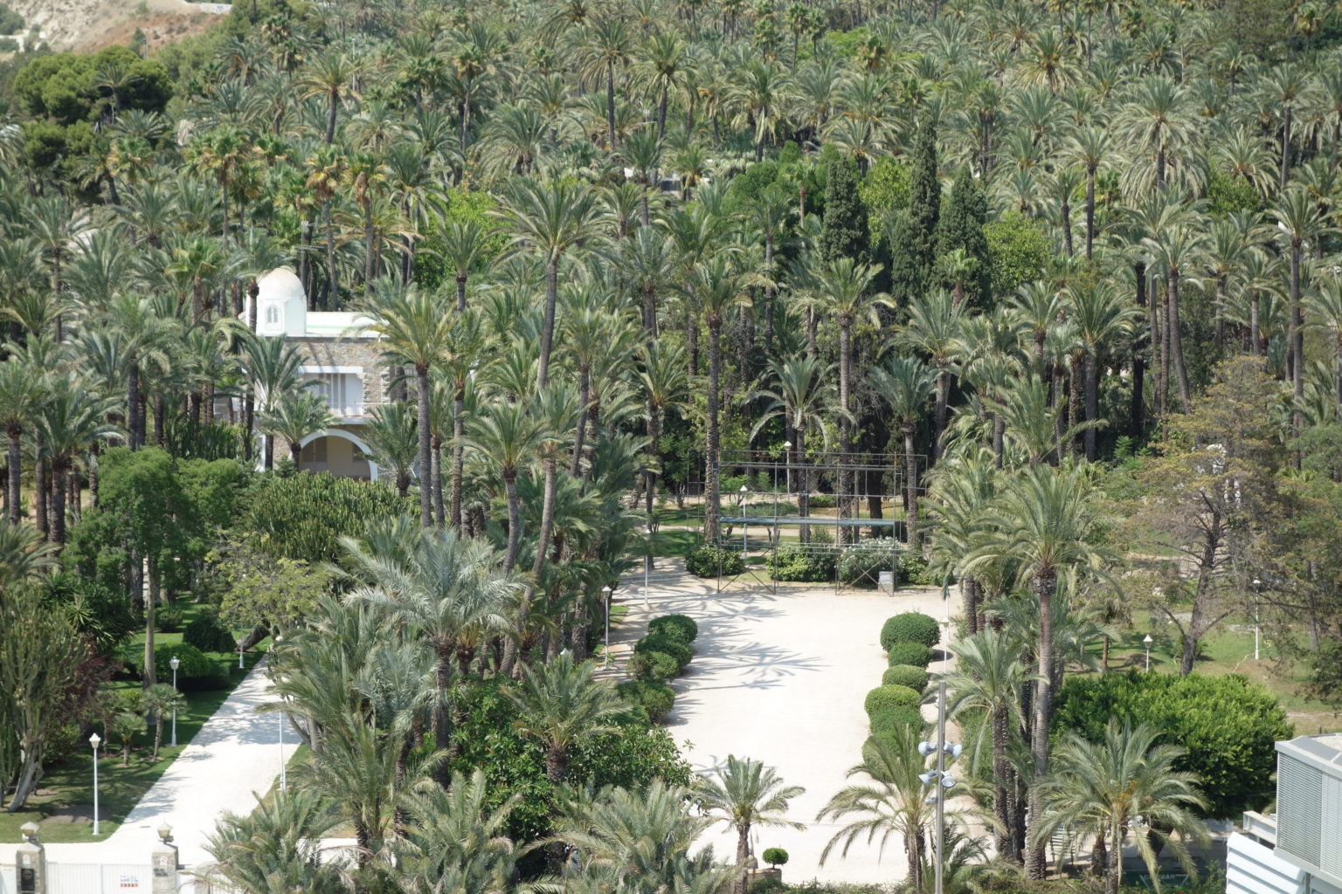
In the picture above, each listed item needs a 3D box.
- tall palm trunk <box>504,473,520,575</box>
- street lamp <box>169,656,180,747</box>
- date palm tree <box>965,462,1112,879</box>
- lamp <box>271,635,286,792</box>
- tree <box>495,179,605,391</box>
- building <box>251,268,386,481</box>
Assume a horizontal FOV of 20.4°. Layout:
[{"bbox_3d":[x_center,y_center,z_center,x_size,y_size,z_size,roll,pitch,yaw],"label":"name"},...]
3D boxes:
[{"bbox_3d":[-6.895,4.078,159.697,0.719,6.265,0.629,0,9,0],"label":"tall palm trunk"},{"bbox_3d":[-20.377,10.436,152.741,0.430,3.790,0.430,0,8,0],"label":"street lamp"},{"bbox_3d":[12.577,7.712,127.573,5.095,14.546,5.095,0,9,0],"label":"date palm tree"},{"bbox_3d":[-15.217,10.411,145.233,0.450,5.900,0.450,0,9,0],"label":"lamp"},{"bbox_3d":[-6.630,-4.610,204.220,6.250,19.750,6.250,0,9,0],"label":"tree"},{"bbox_3d":[-21.030,-4.530,225.530,8.410,13.200,8.500,0,9,-2],"label":"building"}]

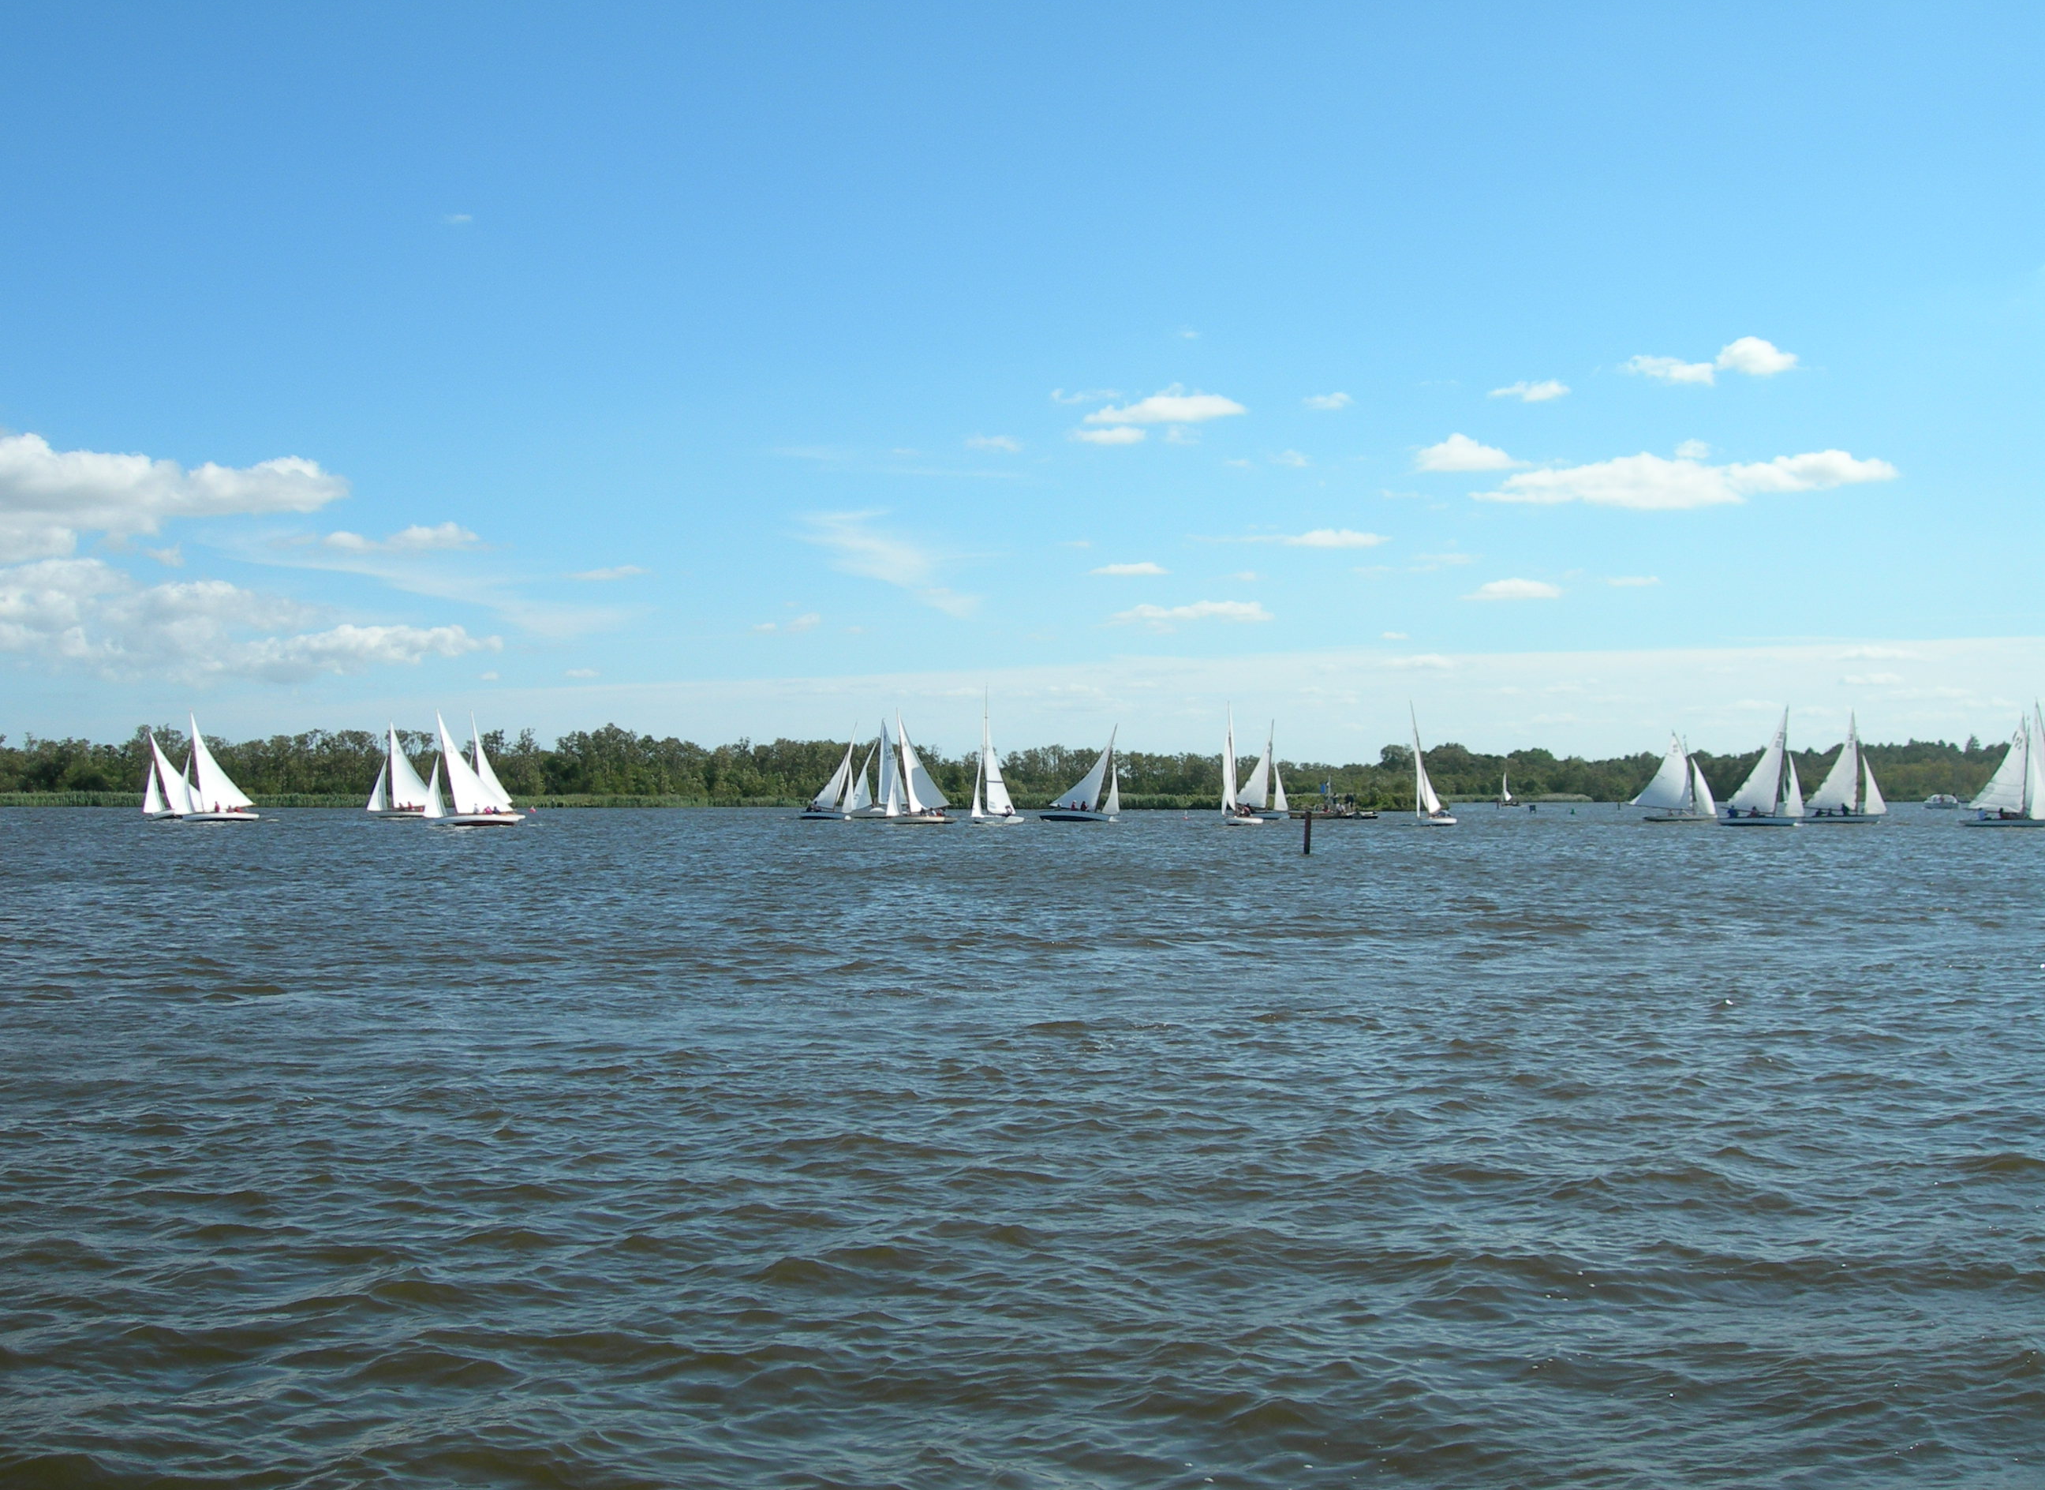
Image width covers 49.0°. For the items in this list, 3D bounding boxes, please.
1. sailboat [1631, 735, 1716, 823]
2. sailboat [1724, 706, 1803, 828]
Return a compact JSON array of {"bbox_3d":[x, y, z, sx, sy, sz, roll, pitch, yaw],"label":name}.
[{"bbox_3d":[53.363,2.652,184.000,7.000,7.270,2.300,0,-1,-8],"label":"sailboat"},{"bbox_3d":[54.640,1.624,166.000,6.400,8.800,2.200,0,-1,15],"label":"sailboat"}]

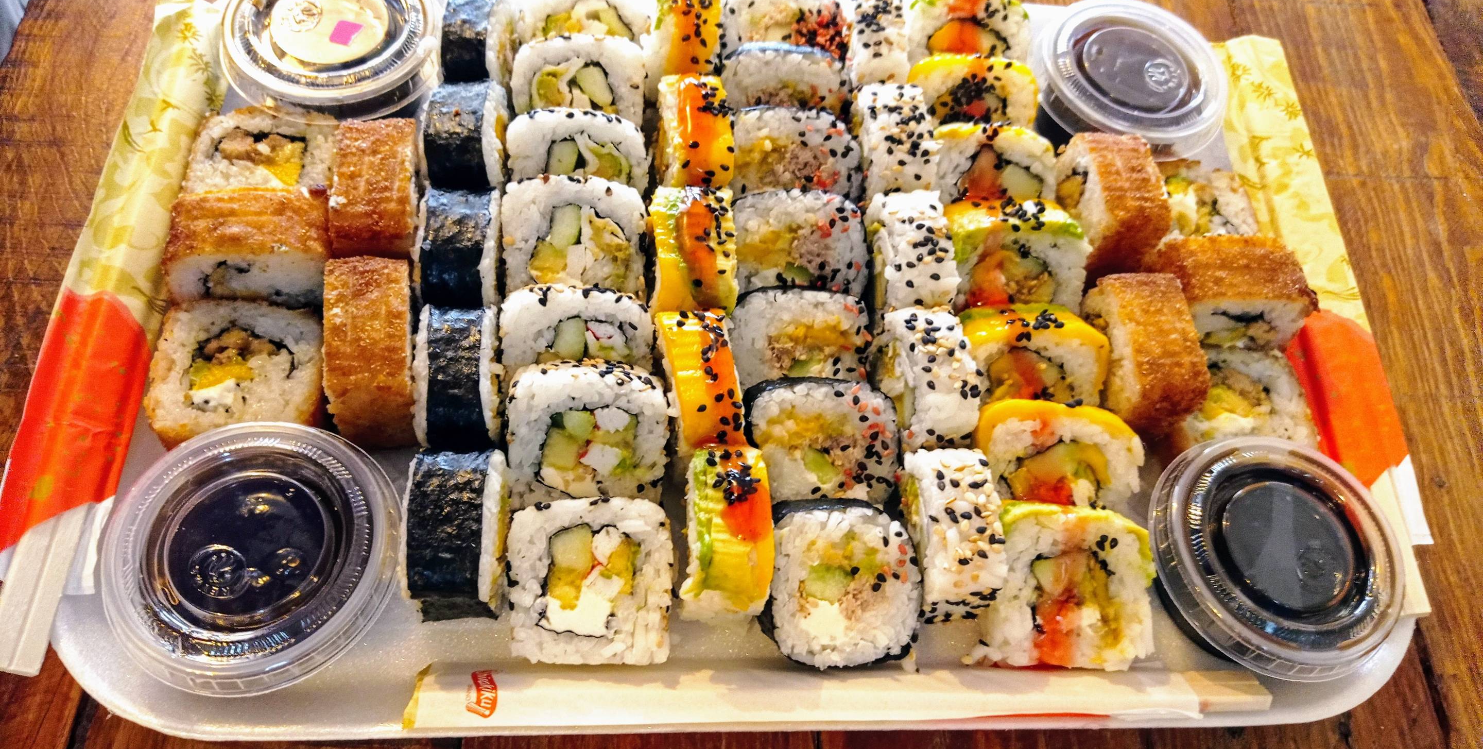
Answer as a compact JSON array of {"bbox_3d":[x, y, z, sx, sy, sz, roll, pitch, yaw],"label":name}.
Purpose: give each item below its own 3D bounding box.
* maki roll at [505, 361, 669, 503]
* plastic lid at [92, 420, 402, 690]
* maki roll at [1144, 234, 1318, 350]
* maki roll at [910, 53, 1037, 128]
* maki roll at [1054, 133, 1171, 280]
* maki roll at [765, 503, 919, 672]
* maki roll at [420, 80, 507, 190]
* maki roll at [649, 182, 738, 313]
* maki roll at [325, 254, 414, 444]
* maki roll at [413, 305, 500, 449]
[{"bbox_3d":[-0.041,0.019,0.319,0.041,0.024,0.041,1,102,-7],"label":"maki roll"},{"bbox_3d":[-0.116,0.043,0.285,0.066,0.009,0.066,1,59,-7],"label":"plastic lid"},{"bbox_3d":[0.150,-0.021,0.374,0.044,0.041,0.025,-3,57,-10],"label":"maki roll"},{"bbox_3d":[0.073,-0.081,0.380,0.037,0.039,0.021,12,18,1],"label":"maki roll"},{"bbox_3d":[0.121,-0.055,0.391,0.021,0.038,0.039,3,58,-6],"label":"maki roll"},{"bbox_3d":[0.025,0.052,0.296,0.036,0.021,0.038,3,90,-5],"label":"maki roll"},{"bbox_3d":[-0.082,-0.066,0.356,0.019,0.038,0.037,-1,59,-4],"label":"maki roll"},{"bbox_3d":[-0.015,-0.038,0.362,0.021,0.036,0.037,-2,59,-9],"label":"maki roll"},{"bbox_3d":[-0.101,-0.006,0.328,0.021,0.040,0.044,-2,59,-9],"label":"maki roll"},{"bbox_3d":[-0.078,0.004,0.329,0.020,0.038,0.041,3,59,-10],"label":"maki roll"}]

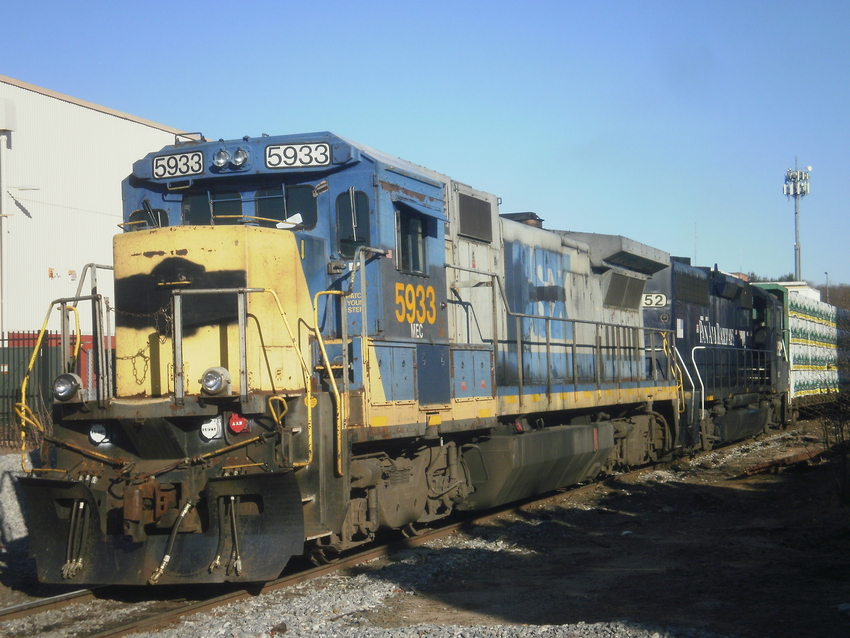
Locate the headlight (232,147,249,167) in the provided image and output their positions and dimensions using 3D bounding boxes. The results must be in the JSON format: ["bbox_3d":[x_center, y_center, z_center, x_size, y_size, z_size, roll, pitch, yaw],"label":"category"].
[{"bbox_3d":[-1.938,-1.700,16.597,0.185,0.185,0.110,-2,-3,19],"label":"headlight"}]

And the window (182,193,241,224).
[{"bbox_3d":[-2.316,-1.137,17.117,0.720,0.470,0.070,-2,-3,19],"label":"window"}]

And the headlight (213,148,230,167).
[{"bbox_3d":[-2.141,-1.691,16.669,0.185,0.185,0.110,-2,-3,19],"label":"headlight"}]

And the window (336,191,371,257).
[{"bbox_3d":[-0.751,-0.979,16.556,0.410,0.740,0.070,-2,-3,19],"label":"window"}]

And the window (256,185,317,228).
[{"bbox_3d":[-1.478,-1.163,16.820,0.720,0.485,0.070,-2,-3,19],"label":"window"}]

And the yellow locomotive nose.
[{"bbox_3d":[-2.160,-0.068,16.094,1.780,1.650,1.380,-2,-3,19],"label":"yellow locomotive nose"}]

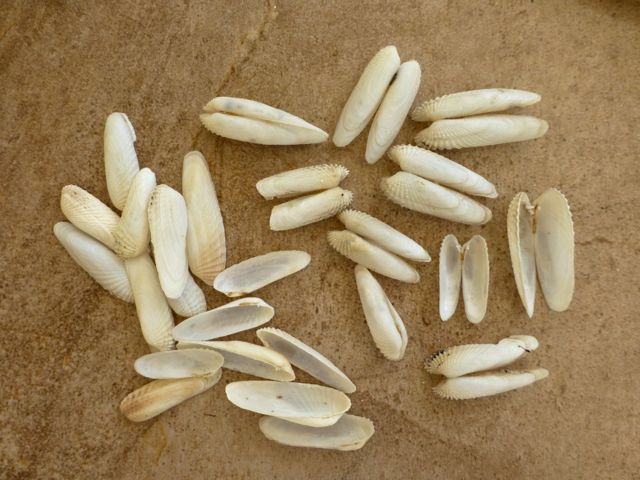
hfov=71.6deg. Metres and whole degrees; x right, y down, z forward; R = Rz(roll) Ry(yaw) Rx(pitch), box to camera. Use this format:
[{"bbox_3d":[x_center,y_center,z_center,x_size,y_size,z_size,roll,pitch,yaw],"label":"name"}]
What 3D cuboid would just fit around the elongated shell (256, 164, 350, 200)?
[{"bbox_3d":[-0.010,-0.036,0.268,0.056,0.011,0.015,-9,81,-1],"label":"elongated shell"}]

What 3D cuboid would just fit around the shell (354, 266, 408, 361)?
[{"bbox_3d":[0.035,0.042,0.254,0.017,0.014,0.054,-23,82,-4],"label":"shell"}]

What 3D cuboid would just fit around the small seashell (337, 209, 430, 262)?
[{"bbox_3d":[0.038,-0.002,0.263,0.060,0.011,0.013,26,82,4],"label":"small seashell"}]

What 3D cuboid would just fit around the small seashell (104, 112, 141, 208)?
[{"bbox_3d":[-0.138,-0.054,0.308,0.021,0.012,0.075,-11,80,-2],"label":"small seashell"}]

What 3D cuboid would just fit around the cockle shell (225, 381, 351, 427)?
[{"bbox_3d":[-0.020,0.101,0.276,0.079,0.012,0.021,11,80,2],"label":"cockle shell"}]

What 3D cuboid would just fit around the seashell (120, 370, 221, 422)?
[{"bbox_3d":[-0.083,0.085,0.248,0.057,0.012,0.016,-21,82,-3],"label":"seashell"}]

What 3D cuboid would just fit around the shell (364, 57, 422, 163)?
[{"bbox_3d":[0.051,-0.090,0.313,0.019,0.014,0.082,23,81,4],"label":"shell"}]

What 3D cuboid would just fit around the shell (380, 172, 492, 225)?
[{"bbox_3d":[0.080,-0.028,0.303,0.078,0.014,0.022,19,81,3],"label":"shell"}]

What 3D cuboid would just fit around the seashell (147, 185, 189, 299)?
[{"bbox_3d":[-0.086,0.000,0.254,0.020,0.011,0.064,-9,81,-1],"label":"seashell"}]

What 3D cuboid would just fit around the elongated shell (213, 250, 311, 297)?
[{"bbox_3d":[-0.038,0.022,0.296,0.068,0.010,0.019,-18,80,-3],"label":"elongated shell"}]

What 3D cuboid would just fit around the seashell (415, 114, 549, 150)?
[{"bbox_3d":[0.100,-0.066,0.273,0.080,0.011,0.018,-5,81,-1],"label":"seashell"}]

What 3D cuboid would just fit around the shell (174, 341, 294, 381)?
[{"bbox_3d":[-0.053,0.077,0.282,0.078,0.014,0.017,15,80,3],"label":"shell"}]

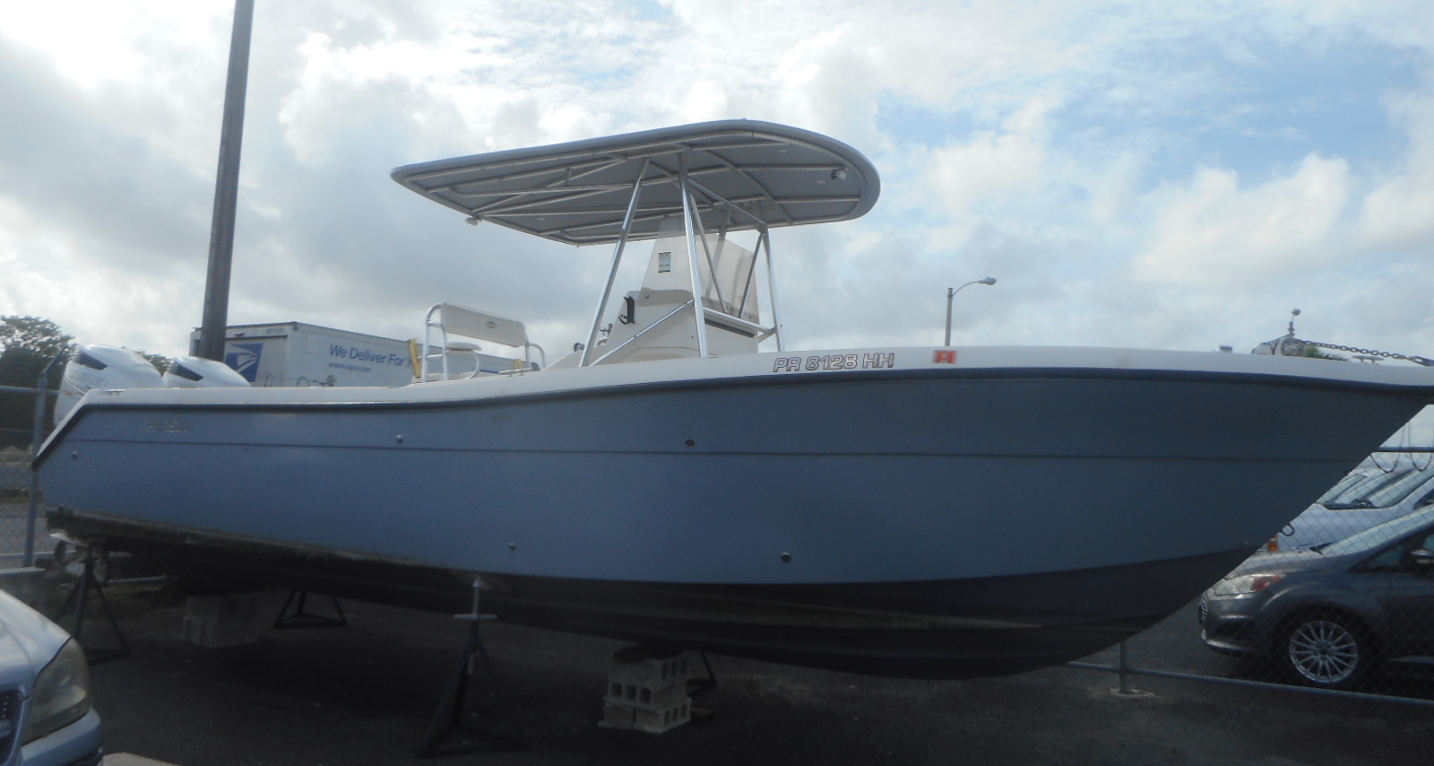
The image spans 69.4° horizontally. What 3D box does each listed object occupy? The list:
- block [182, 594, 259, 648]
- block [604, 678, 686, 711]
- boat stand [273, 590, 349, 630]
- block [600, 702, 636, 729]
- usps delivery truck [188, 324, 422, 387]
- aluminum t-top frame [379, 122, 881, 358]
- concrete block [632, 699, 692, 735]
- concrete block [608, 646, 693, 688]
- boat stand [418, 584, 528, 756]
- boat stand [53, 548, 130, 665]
[{"bbox_3d":[-3.863,1.828,8.108,0.380,0.400,0.390,-2,-5,30],"label":"block"},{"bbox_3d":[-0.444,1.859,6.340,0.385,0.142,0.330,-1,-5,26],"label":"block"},{"bbox_3d":[-3.545,1.668,9.090,0.610,0.860,0.580,2,-5,-14],"label":"boat stand"},{"bbox_3d":[-0.499,2.004,6.384,0.192,0.142,0.394,-1,-5,26],"label":"block"},{"bbox_3d":[-6.221,1.280,21.081,2.450,3.808,8.700,-1,-5,24],"label":"usps delivery truck"},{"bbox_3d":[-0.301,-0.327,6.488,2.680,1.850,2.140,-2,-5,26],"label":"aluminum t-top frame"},{"bbox_3d":[-0.321,2.000,6.297,0.192,0.142,0.394,-1,-5,26],"label":"concrete block"},{"bbox_3d":[-0.417,1.718,6.362,0.380,0.142,0.385,-1,-5,26],"label":"concrete block"},{"bbox_3d":[-1.391,1.579,5.920,0.590,0.900,0.600,2,-5,-19],"label":"boat stand"},{"bbox_3d":[-4.724,1.604,7.740,0.600,0.870,0.600,2,-5,-10],"label":"boat stand"}]

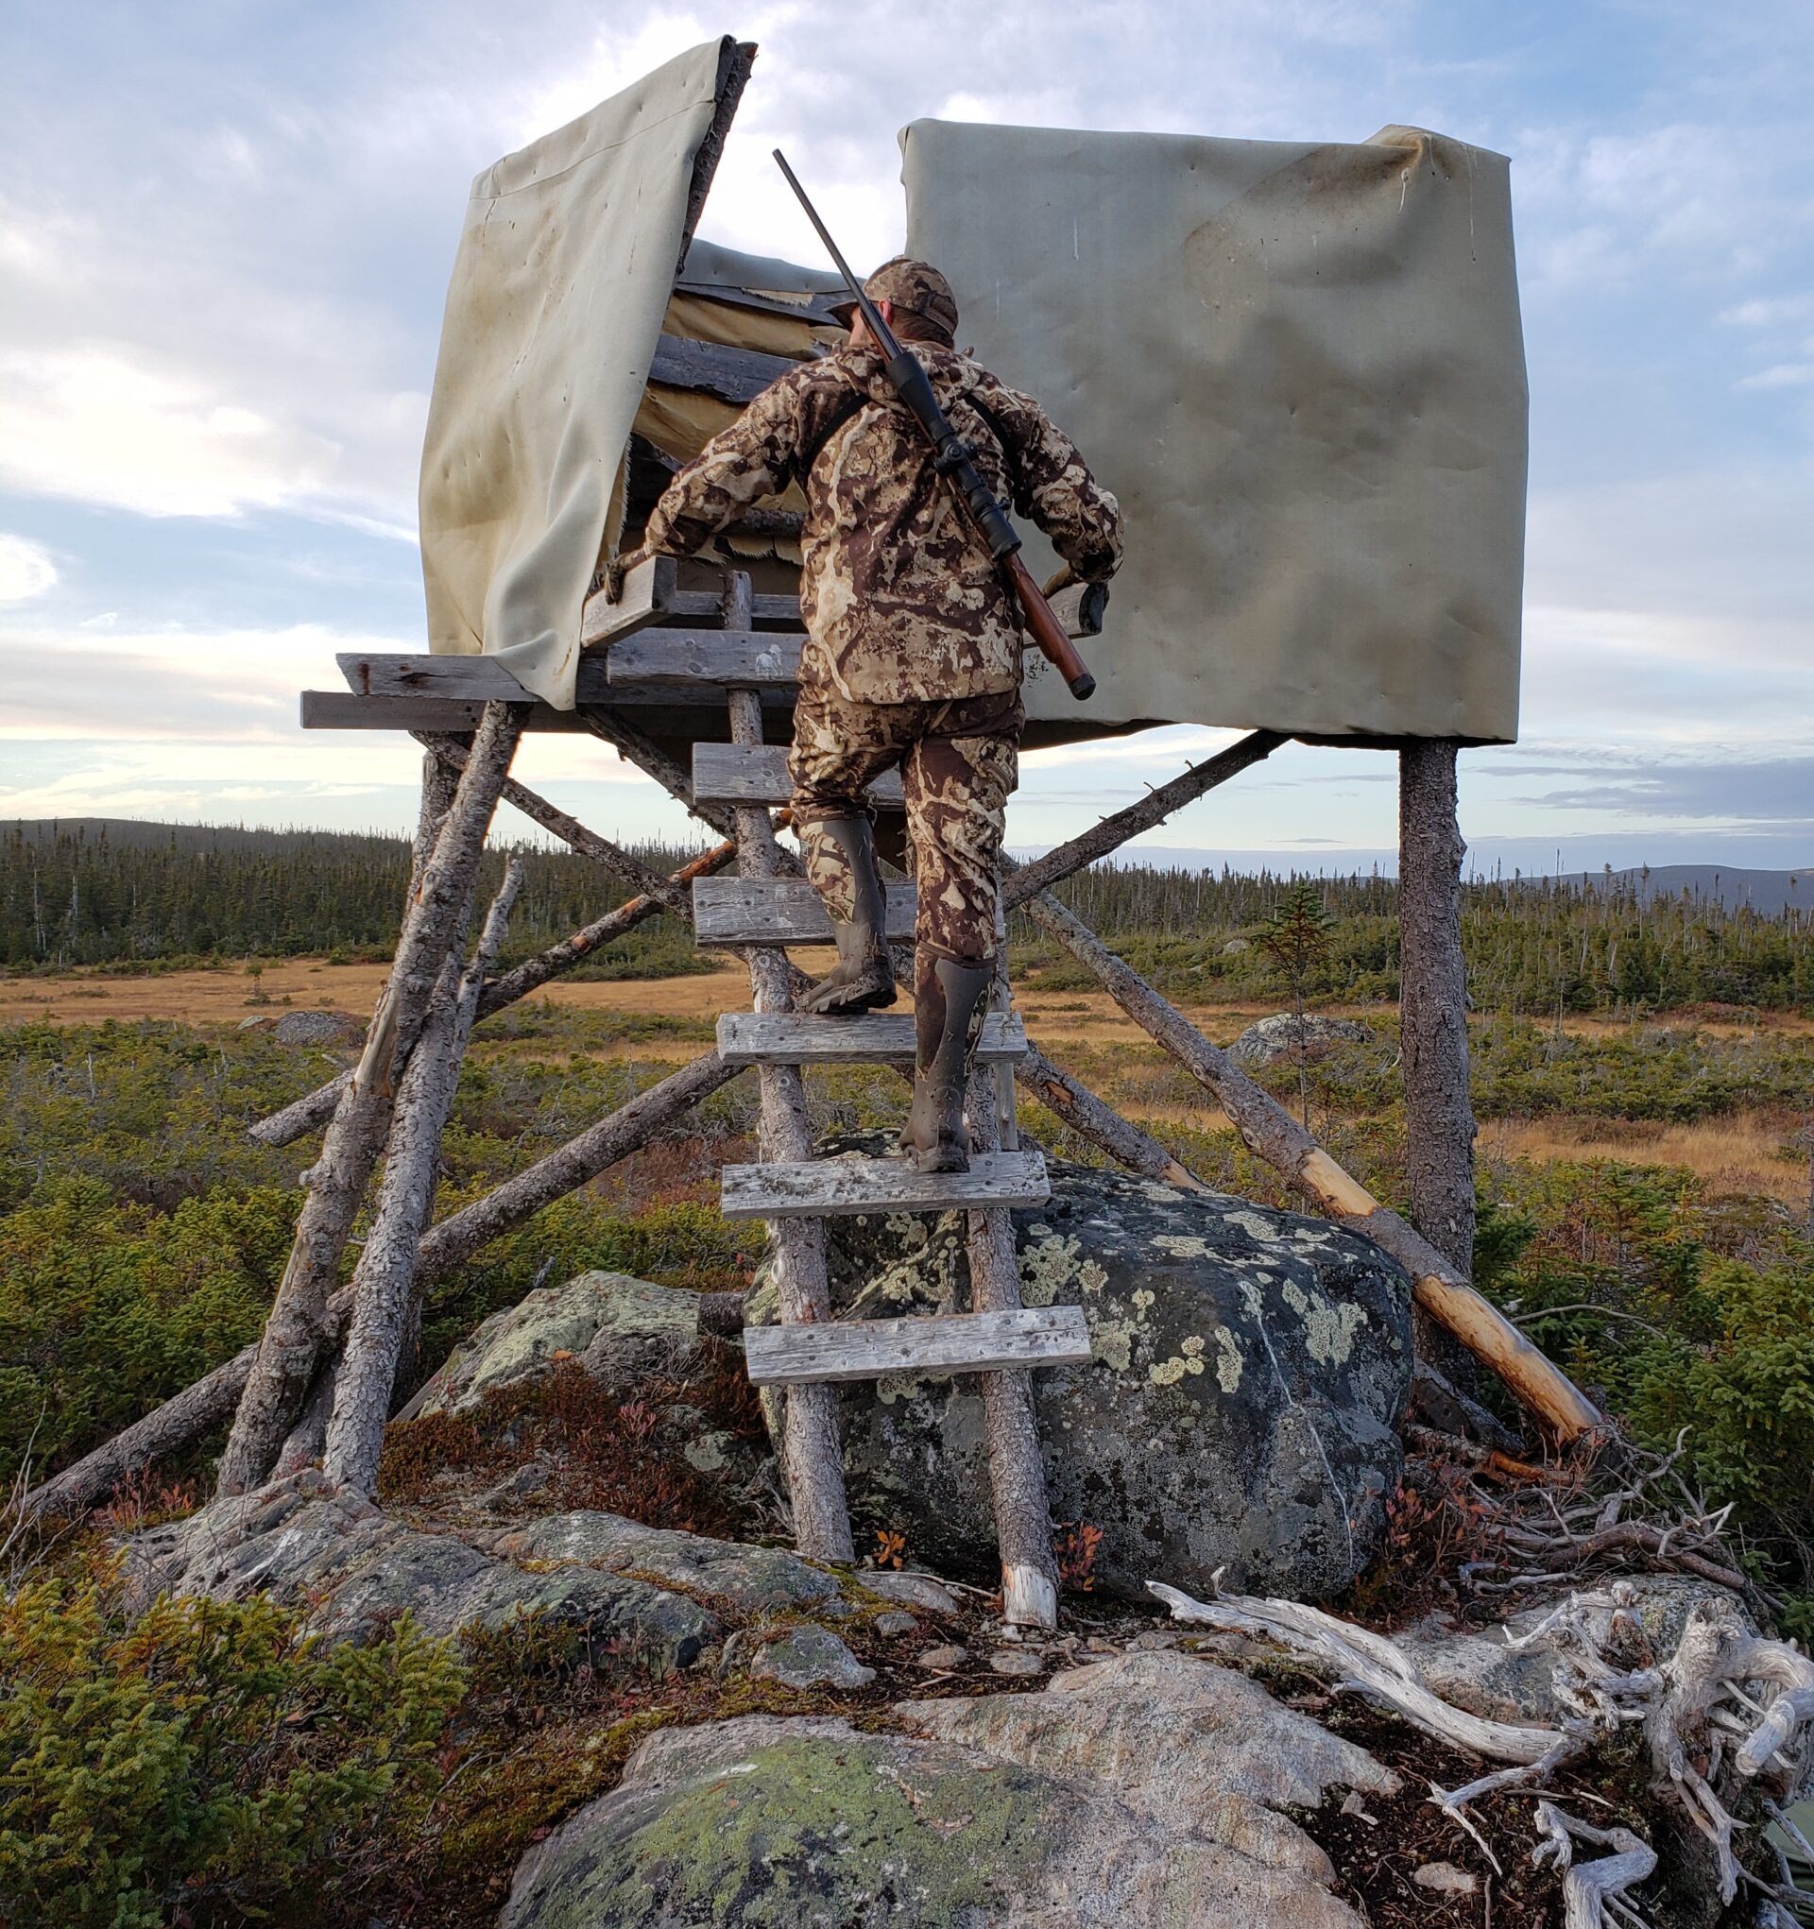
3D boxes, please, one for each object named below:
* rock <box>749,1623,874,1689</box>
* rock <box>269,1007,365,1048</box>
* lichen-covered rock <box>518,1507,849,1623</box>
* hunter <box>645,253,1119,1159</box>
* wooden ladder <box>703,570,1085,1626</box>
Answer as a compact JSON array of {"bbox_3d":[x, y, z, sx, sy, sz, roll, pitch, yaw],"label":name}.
[{"bbox_3d":[-0.147,1.065,2.800,0.190,0.100,0.150,0,2,0],"label":"rock"},{"bbox_3d":[-8.126,0.884,25.000,1.350,0.650,1.100,0,2,-17],"label":"rock"},{"bbox_3d":[-0.369,0.990,2.970,0.550,0.170,0.330,0,2,-6],"label":"lichen-covered rock"},{"bbox_3d":[-0.065,-0.510,3.520,0.940,1.770,0.720,0,2,-9],"label":"hunter"},{"bbox_3d":[-0.053,0.130,3.483,0.620,2.187,0.170,-7,-28,0],"label":"wooden ladder"}]

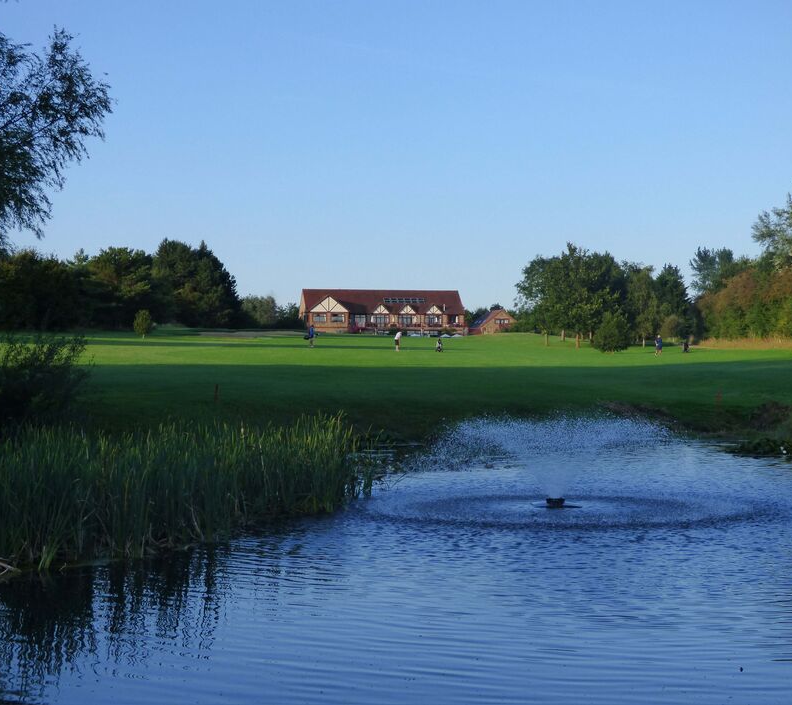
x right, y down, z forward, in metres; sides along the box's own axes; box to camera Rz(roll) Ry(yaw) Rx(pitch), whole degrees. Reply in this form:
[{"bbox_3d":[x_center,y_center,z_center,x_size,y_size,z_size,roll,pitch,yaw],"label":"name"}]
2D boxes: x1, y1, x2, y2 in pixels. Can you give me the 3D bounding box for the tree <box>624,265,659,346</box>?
[{"bbox_3d":[25.300,-4.830,148.000,4.010,8.640,4.200,0,0,0],"label":"tree"}]

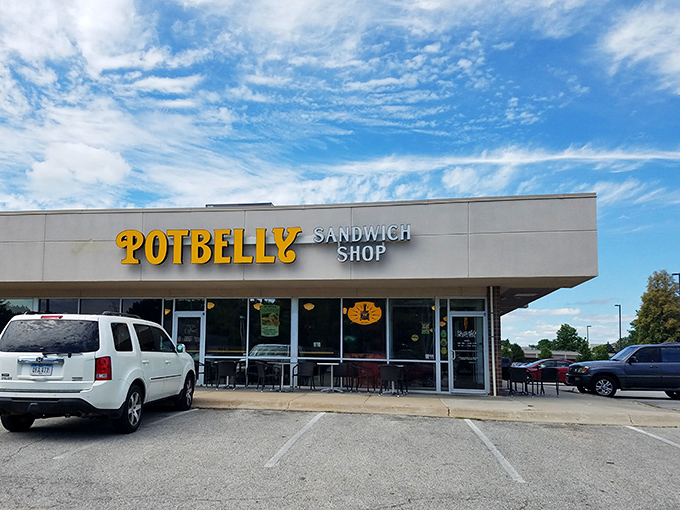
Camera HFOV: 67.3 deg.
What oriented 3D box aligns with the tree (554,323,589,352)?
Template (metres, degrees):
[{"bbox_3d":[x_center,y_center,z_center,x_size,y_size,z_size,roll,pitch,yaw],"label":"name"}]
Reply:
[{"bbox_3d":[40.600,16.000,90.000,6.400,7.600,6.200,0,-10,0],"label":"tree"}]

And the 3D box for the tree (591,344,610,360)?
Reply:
[{"bbox_3d":[29.600,11.800,58.000,2.400,3.300,2.400,0,-10,0],"label":"tree"}]

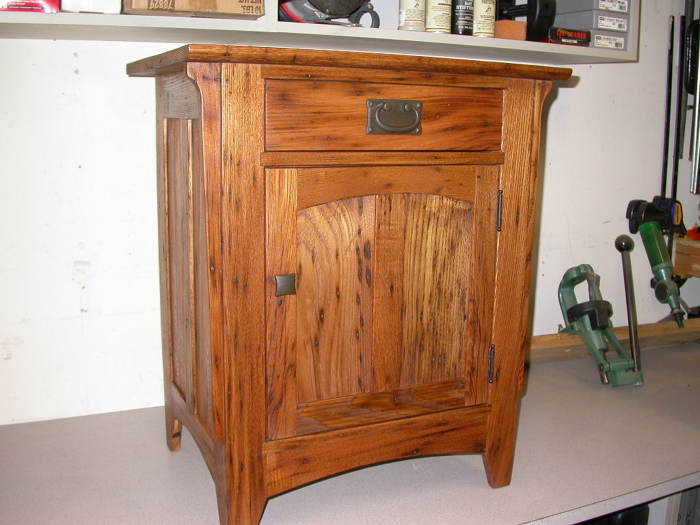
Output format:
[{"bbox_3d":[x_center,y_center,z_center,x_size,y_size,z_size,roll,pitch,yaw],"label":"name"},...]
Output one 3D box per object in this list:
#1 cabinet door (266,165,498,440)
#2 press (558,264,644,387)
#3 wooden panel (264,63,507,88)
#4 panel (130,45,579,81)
[{"bbox_3d":[0.054,0.050,1.162,0.388,0.389,0.023,-4,11,-26],"label":"cabinet door"},{"bbox_3d":[0.611,0.159,1.911,0.145,0.285,0.145,-2,-19,-18],"label":"press"},{"bbox_3d":[0.058,-0.264,1.103,0.398,0.017,0.020,-4,11,-26],"label":"wooden panel"},{"bbox_3d":[-0.014,-0.308,1.250,0.608,0.021,0.406,-4,11,-26],"label":"panel"}]

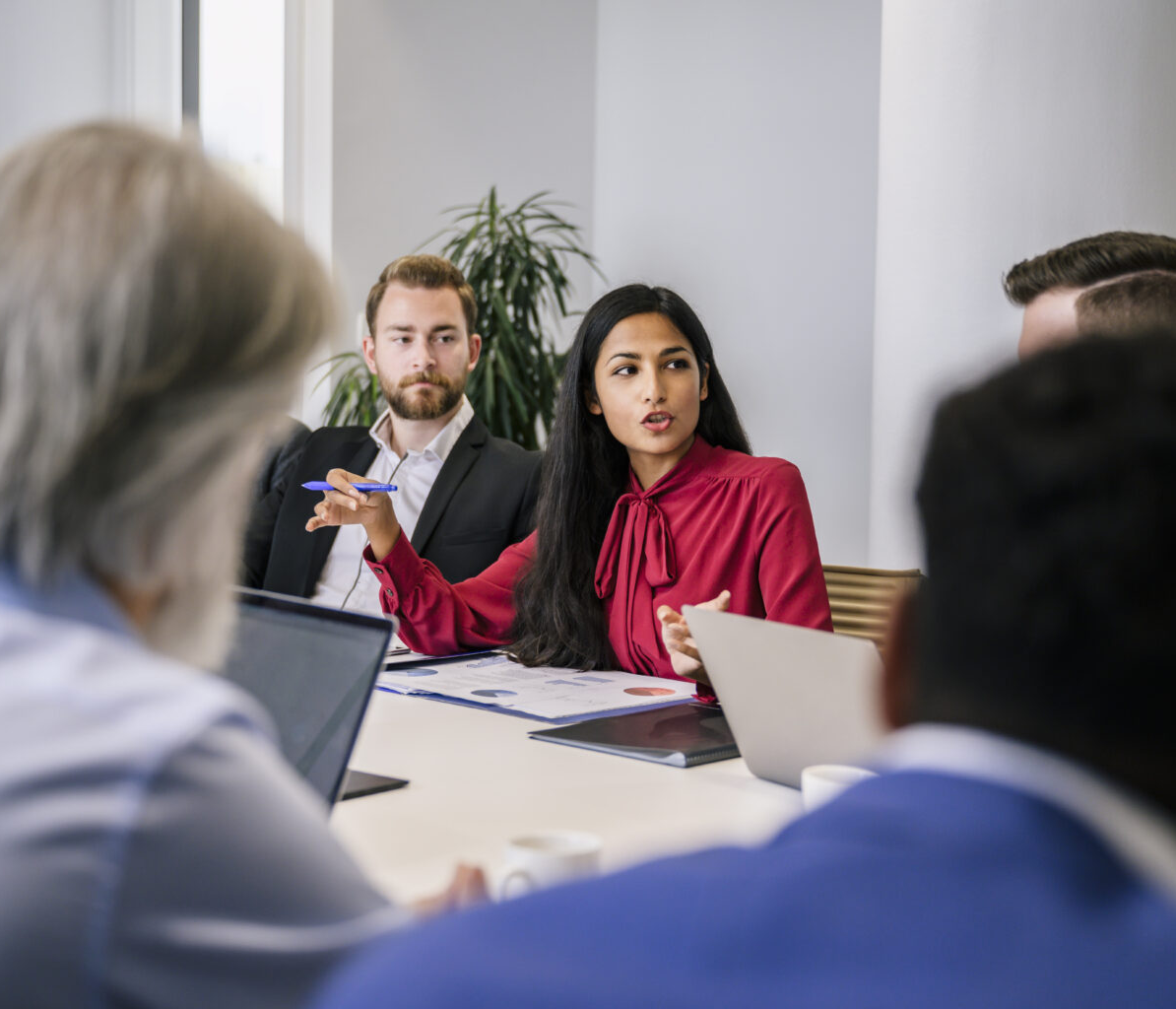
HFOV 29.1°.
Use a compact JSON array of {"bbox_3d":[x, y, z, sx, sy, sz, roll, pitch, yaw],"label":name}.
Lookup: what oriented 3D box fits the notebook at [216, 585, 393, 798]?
[{"bbox_3d":[-0.397,0.196,2.272,0.285,0.204,0.304,-4,7,-42],"label":"notebook"}]

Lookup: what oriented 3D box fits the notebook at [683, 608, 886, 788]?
[{"bbox_3d":[0.303,0.205,2.288,0.306,0.204,0.304,-3,6,-35],"label":"notebook"}]

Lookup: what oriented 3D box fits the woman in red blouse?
[{"bbox_3d":[-0.005,0.328,3.139,0.630,1.285,0.700,4,6,28],"label":"woman in red blouse"}]

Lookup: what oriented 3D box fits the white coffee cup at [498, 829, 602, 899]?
[{"bbox_3d":[-0.033,0.307,1.797,0.073,0.075,0.100,4,6,30],"label":"white coffee cup"}]

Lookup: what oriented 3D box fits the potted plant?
[{"bbox_3d":[-0.256,0.136,4.312,0.550,1.459,0.550,1,5,0],"label":"potted plant"}]

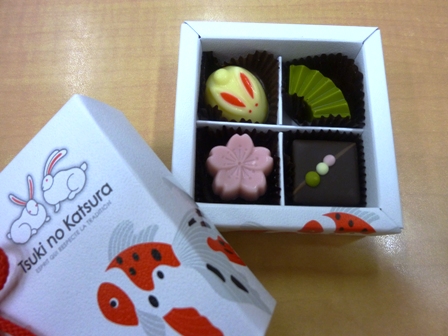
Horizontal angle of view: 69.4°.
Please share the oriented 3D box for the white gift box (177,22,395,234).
[{"bbox_3d":[0.023,-0.016,0.144,0.085,0.034,0.085,1,76,-1],"label":"white gift box"}]

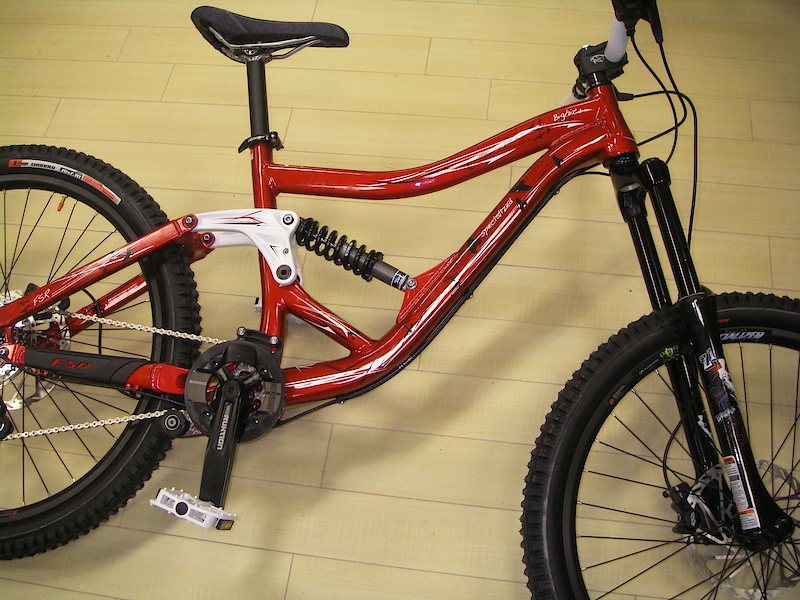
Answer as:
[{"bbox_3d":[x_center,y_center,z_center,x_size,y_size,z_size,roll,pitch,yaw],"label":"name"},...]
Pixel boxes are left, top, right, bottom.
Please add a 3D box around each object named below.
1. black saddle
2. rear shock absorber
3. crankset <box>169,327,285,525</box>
[{"bbox_3d":[-0.219,-0.440,1.463,0.270,0.135,0.074,8,78,7],"label":"black saddle"},{"bbox_3d":[-0.078,-0.070,1.367,0.230,0.055,0.055,28,81,10],"label":"rear shock absorber"},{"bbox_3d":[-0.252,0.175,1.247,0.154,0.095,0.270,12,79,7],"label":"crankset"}]

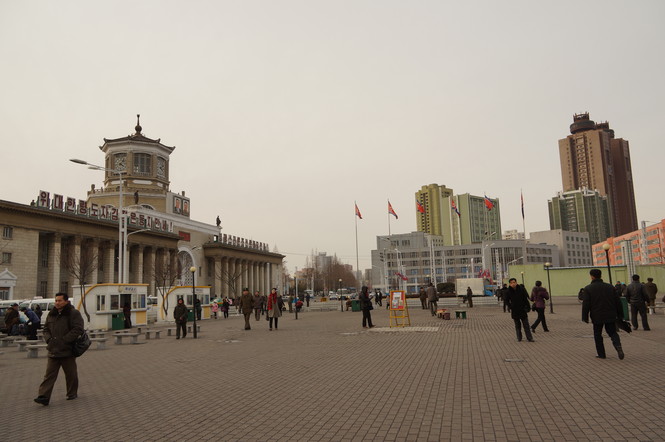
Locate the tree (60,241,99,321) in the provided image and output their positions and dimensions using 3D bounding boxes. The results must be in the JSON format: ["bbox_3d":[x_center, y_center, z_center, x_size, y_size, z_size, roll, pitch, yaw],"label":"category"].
[{"bbox_3d":[-12.853,3.262,25.316,1.800,4.560,1.800,-2,-8,0],"label":"tree"}]

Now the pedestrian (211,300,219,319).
[{"bbox_3d":[-7.770,5.875,33.000,0.380,1.220,0.420,-7,-9,30],"label":"pedestrian"}]

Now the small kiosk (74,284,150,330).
[{"bbox_3d":[-13.057,5.137,29.697,2.300,2.580,4.100,-4,-8,9],"label":"small kiosk"}]

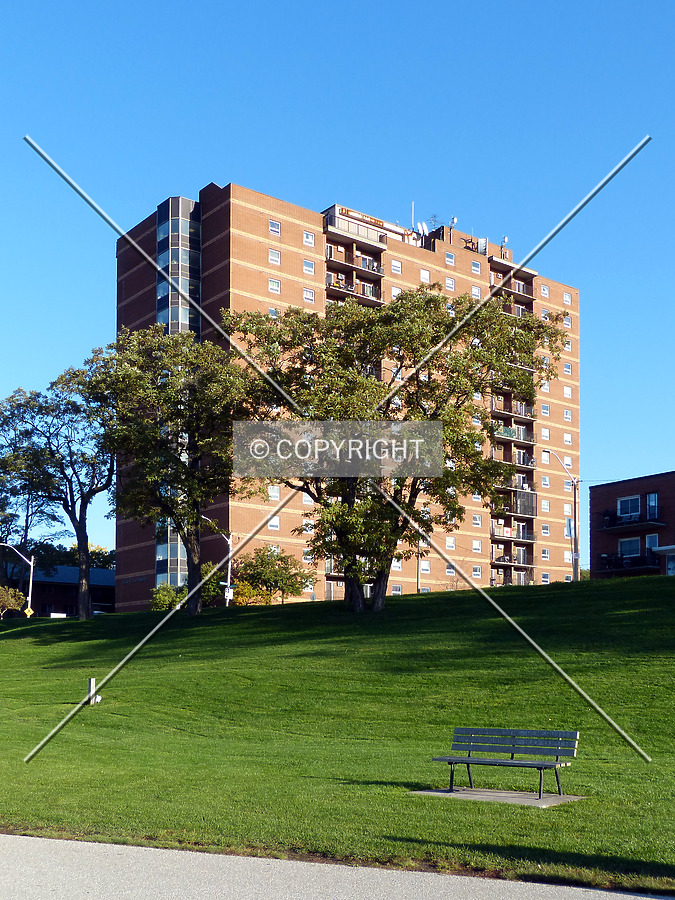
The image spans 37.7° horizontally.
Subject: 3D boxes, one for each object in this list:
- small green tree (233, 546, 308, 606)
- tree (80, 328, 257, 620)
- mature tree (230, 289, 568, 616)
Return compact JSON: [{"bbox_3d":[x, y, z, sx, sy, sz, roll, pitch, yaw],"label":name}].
[{"bbox_3d":[-5.357,10.075,79.000,5.600,4.800,5.200,0,-10,0],"label":"small green tree"},{"bbox_3d":[-8.603,1.037,50.000,9.200,14.000,8.800,0,-10,0],"label":"tree"},{"bbox_3d":[2.935,0.025,50.000,16.500,15.800,14.500,0,-10,0],"label":"mature tree"}]

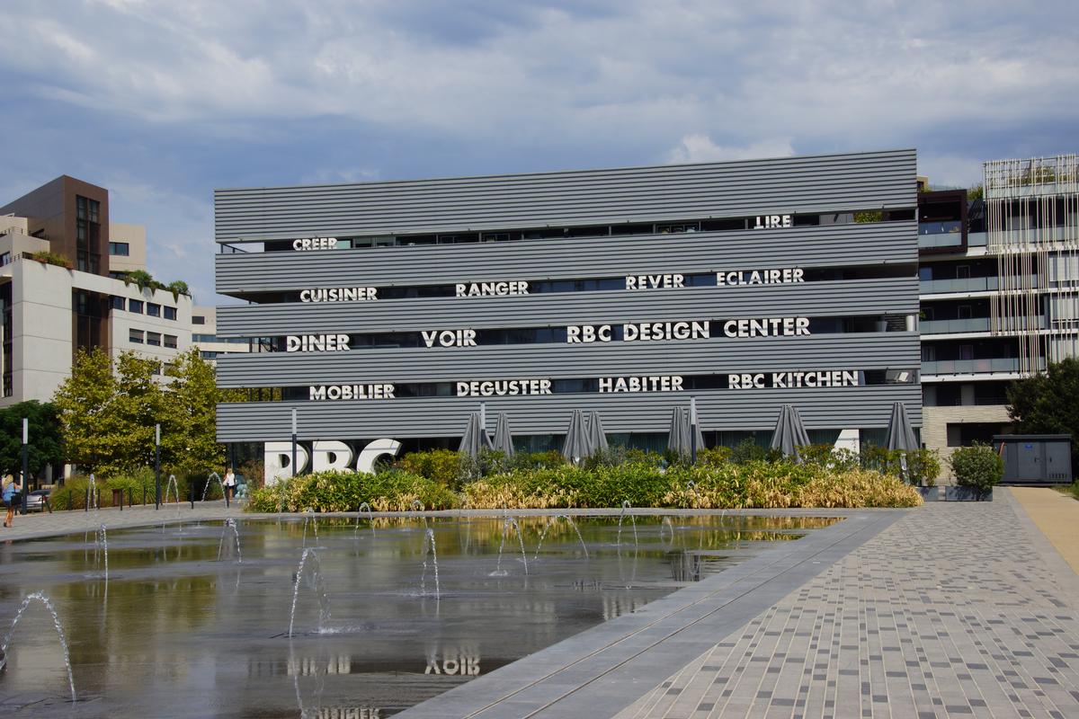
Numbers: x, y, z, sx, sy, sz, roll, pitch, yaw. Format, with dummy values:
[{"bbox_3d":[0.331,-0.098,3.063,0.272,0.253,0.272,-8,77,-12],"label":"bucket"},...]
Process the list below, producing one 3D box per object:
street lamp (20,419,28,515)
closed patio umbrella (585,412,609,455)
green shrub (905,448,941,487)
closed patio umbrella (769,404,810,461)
[{"bbox_3d":[-21.229,4.434,64.364,0.220,4.000,0.220,-2,-4,12],"label":"street lamp"},{"bbox_3d":[2.618,4.411,70.861,1.250,4.161,1.250,-1,-3,0],"label":"closed patio umbrella"},{"bbox_3d":[15.614,4.390,63.347,1.450,1.580,1.200,-2,-4,12],"label":"green shrub"},{"bbox_3d":[10.807,3.969,67.165,1.600,3.990,1.600,-2,-4,12],"label":"closed patio umbrella"}]

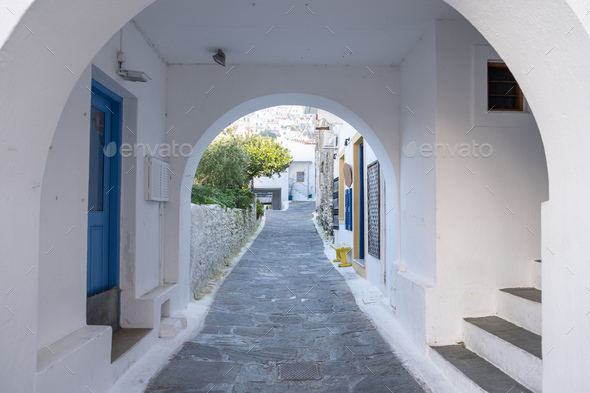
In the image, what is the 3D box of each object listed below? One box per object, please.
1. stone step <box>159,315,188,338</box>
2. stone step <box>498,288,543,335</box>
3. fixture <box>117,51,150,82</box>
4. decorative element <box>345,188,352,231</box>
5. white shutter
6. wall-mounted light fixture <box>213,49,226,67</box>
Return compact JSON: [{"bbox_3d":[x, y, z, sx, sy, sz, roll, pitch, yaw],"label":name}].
[{"bbox_3d":[-1.266,1.355,4.620,0.200,0.135,0.310,0,-1,-1],"label":"stone step"},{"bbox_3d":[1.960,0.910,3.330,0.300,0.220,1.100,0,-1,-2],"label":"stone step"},{"bbox_3d":[-1.388,-1.130,3.835,0.235,0.235,0.210,0,-1,-1],"label":"fixture"},{"bbox_3d":[1.100,0.264,9.000,0.060,0.840,0.780,0,-1,-1],"label":"decorative element"},{"bbox_3d":[-1.395,-0.159,4.500,0.075,0.420,0.600,1,-2,0],"label":"white shutter"},{"bbox_3d":[-0.810,-1.490,4.750,0.125,0.165,0.110,-1,-2,37],"label":"wall-mounted light fixture"}]

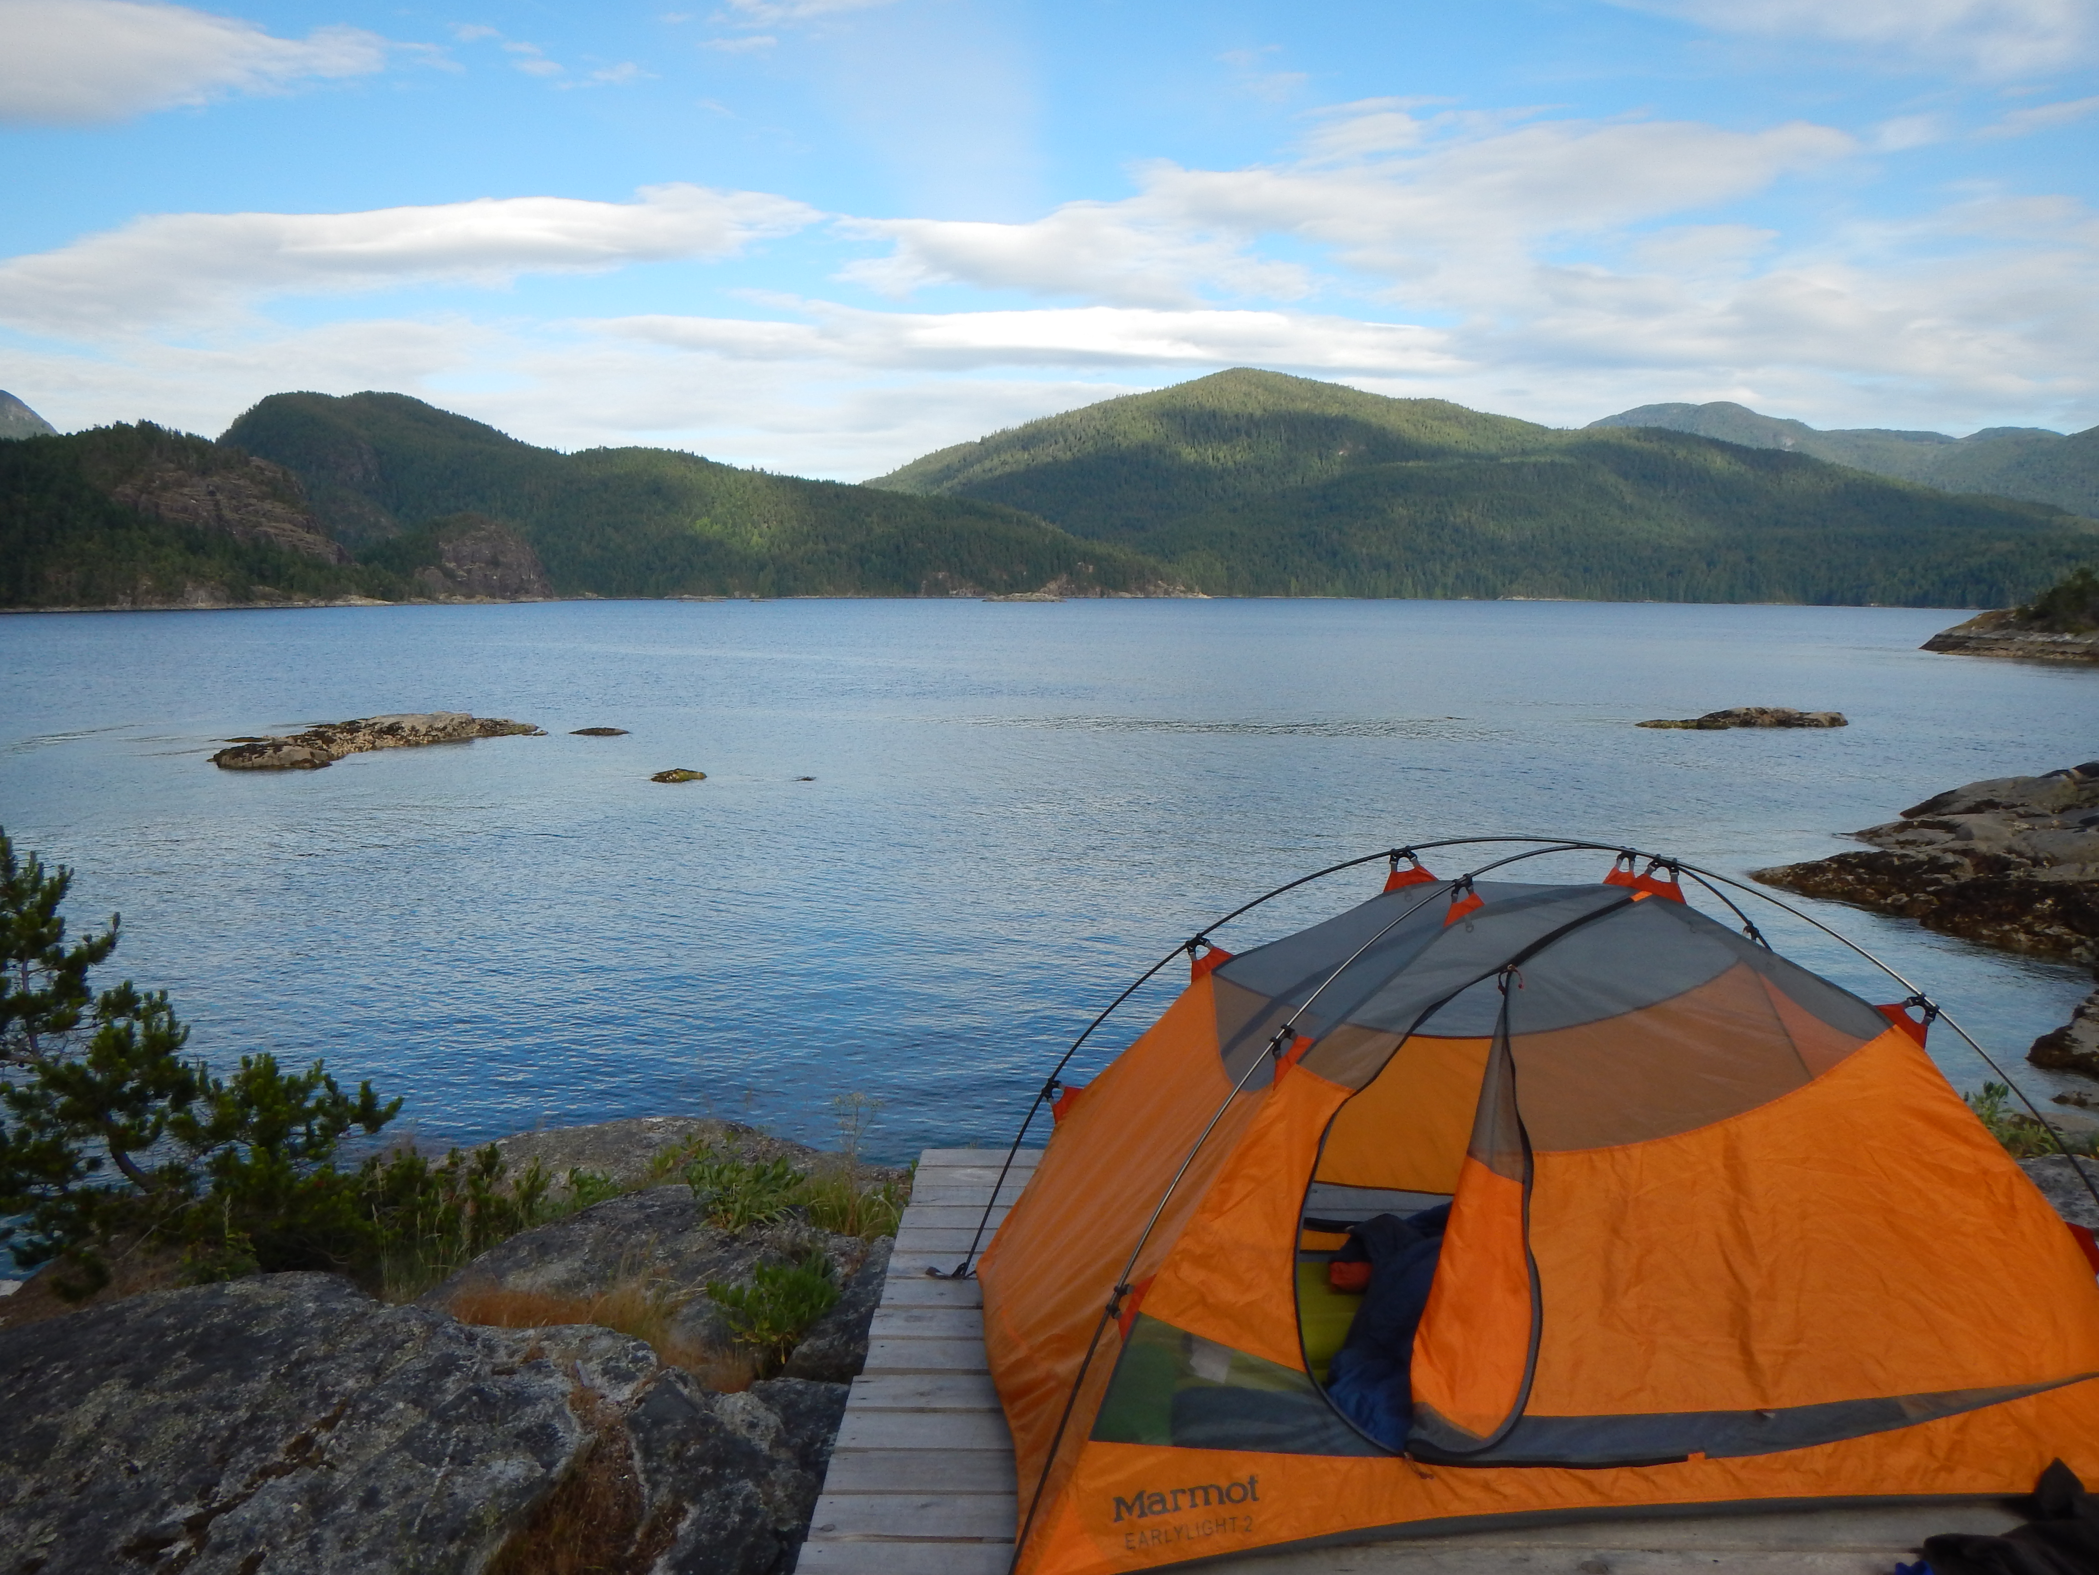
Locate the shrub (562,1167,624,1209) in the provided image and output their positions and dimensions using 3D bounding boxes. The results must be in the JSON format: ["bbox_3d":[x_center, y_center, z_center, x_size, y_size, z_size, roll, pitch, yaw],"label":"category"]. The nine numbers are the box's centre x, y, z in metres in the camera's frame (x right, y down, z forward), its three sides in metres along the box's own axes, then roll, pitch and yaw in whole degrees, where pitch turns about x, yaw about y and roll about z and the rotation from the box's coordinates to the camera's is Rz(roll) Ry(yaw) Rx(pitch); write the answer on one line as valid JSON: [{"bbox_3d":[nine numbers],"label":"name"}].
[{"bbox_3d":[-1.439,1.269,5.350,0.210,0.150,0.190,0,6,0],"label":"shrub"}]

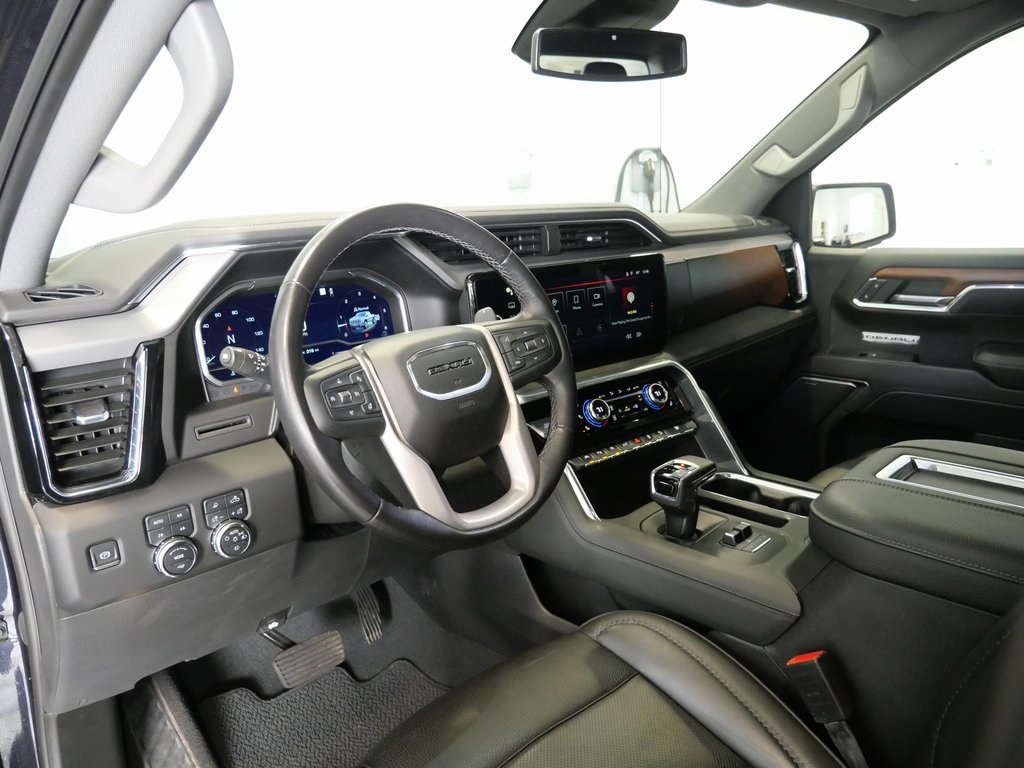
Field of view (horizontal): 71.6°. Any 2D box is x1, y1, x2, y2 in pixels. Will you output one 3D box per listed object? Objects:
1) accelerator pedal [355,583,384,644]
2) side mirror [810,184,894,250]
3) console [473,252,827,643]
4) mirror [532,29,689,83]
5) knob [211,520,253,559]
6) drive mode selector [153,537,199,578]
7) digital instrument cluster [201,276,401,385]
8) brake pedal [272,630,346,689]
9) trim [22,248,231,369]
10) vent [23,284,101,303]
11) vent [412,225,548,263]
[{"bbox_3d":[-0.272,0.418,1.339,0.044,0.130,0.030,-14,-13,-38],"label":"accelerator pedal"},{"bbox_3d":[0.881,-0.441,1.901,0.255,0.180,0.110,-7,13,-18],"label":"side mirror"},{"bbox_3d":[0.262,0.032,1.011,0.420,0.400,0.510,-14,17,-38],"label":"console"},{"bbox_3d":[0.136,-0.463,1.000,0.243,0.068,0.037,-8,18,-20],"label":"mirror"},{"bbox_3d":[-0.301,0.166,0.761,0.041,0.041,0.020,-13,8,-39],"label":"knob"},{"bbox_3d":[-0.368,0.188,0.780,0.044,0.044,0.024,-14,5,-38],"label":"drive mode selector"},{"bbox_3d":[-0.279,-0.084,0.990,0.300,0.125,0.030,-13,3,-39],"label":"digital instrument cluster"},{"bbox_3d":[-0.341,0.463,1.192,0.112,0.055,0.030,-13,-20,-39],"label":"brake pedal"},{"bbox_3d":[-0.391,-0.086,0.756,0.240,0.100,0.120,-13,16,-39],"label":"trim"},{"bbox_3d":[-0.524,-0.108,0.831,0.080,0.018,0.055,-14,17,-38],"label":"vent"},{"bbox_3d":[-0.050,-0.216,1.102,0.235,0.052,0.045,-14,17,-38],"label":"vent"}]

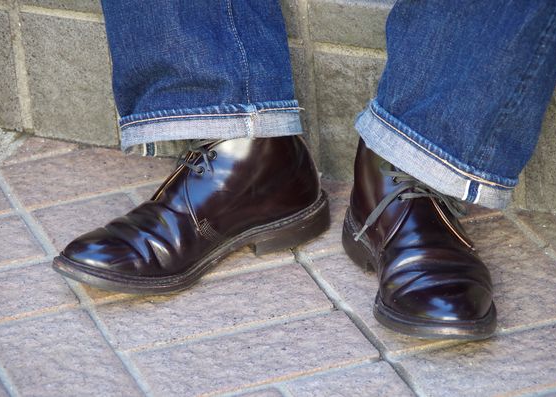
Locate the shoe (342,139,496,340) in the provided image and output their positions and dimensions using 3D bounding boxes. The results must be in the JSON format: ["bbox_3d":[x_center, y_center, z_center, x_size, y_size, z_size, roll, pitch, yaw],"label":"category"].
[{"bbox_3d":[0.128,0.027,3.166,0.111,0.136,0.296,-9,27,-12],"label":"shoe"}]

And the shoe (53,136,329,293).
[{"bbox_3d":[-0.087,-0.005,3.253,0.296,0.136,0.111,-16,29,-24],"label":"shoe"}]

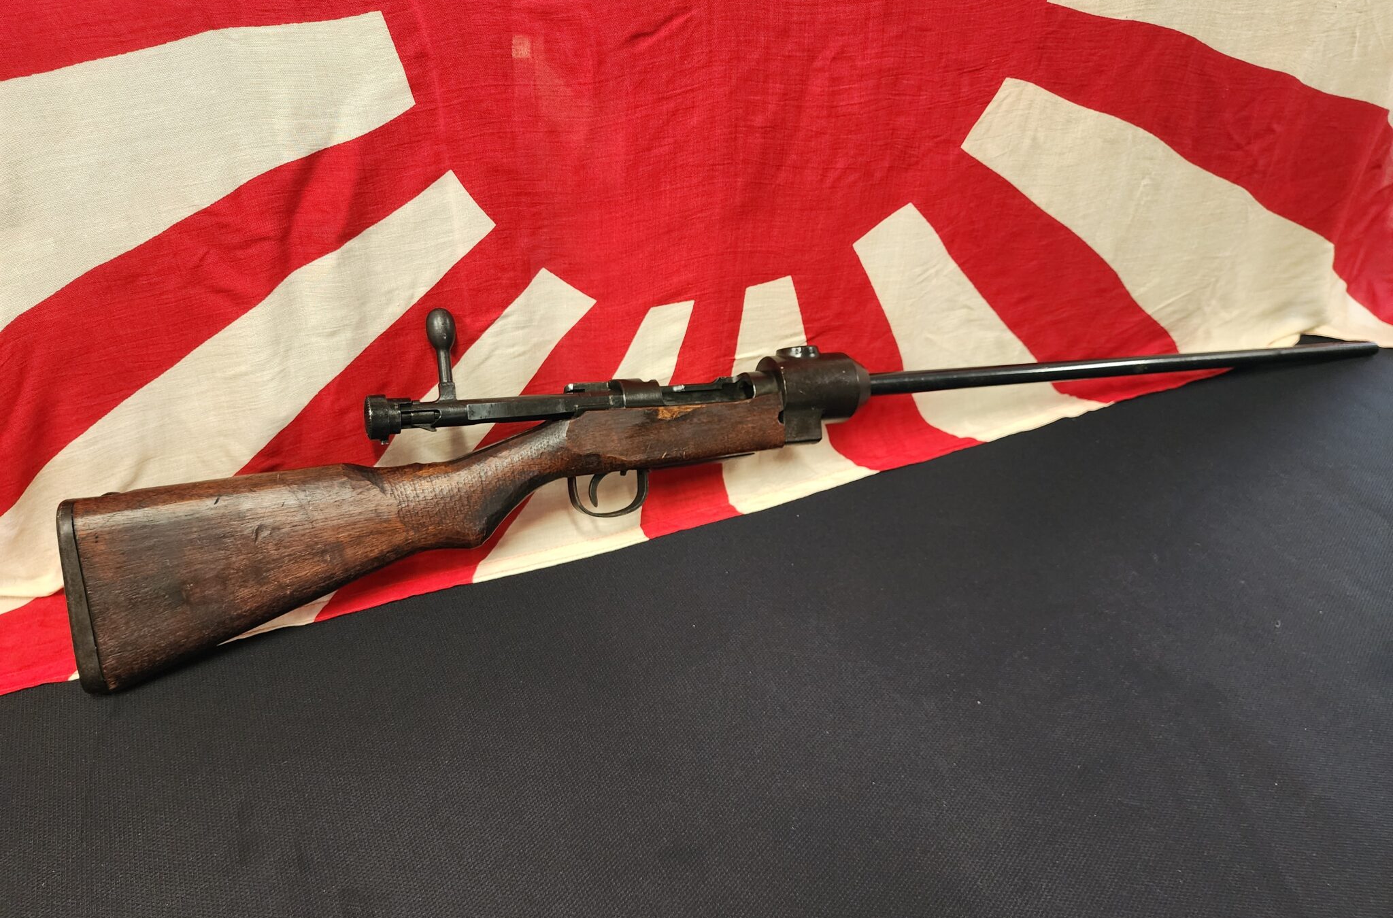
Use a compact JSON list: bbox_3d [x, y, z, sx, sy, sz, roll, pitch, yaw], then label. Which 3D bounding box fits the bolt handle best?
[{"bbox_3d":[-0.176,-0.072,0.640,0.021,0.064,0.021,-6,11,-23],"label":"bolt handle"}]

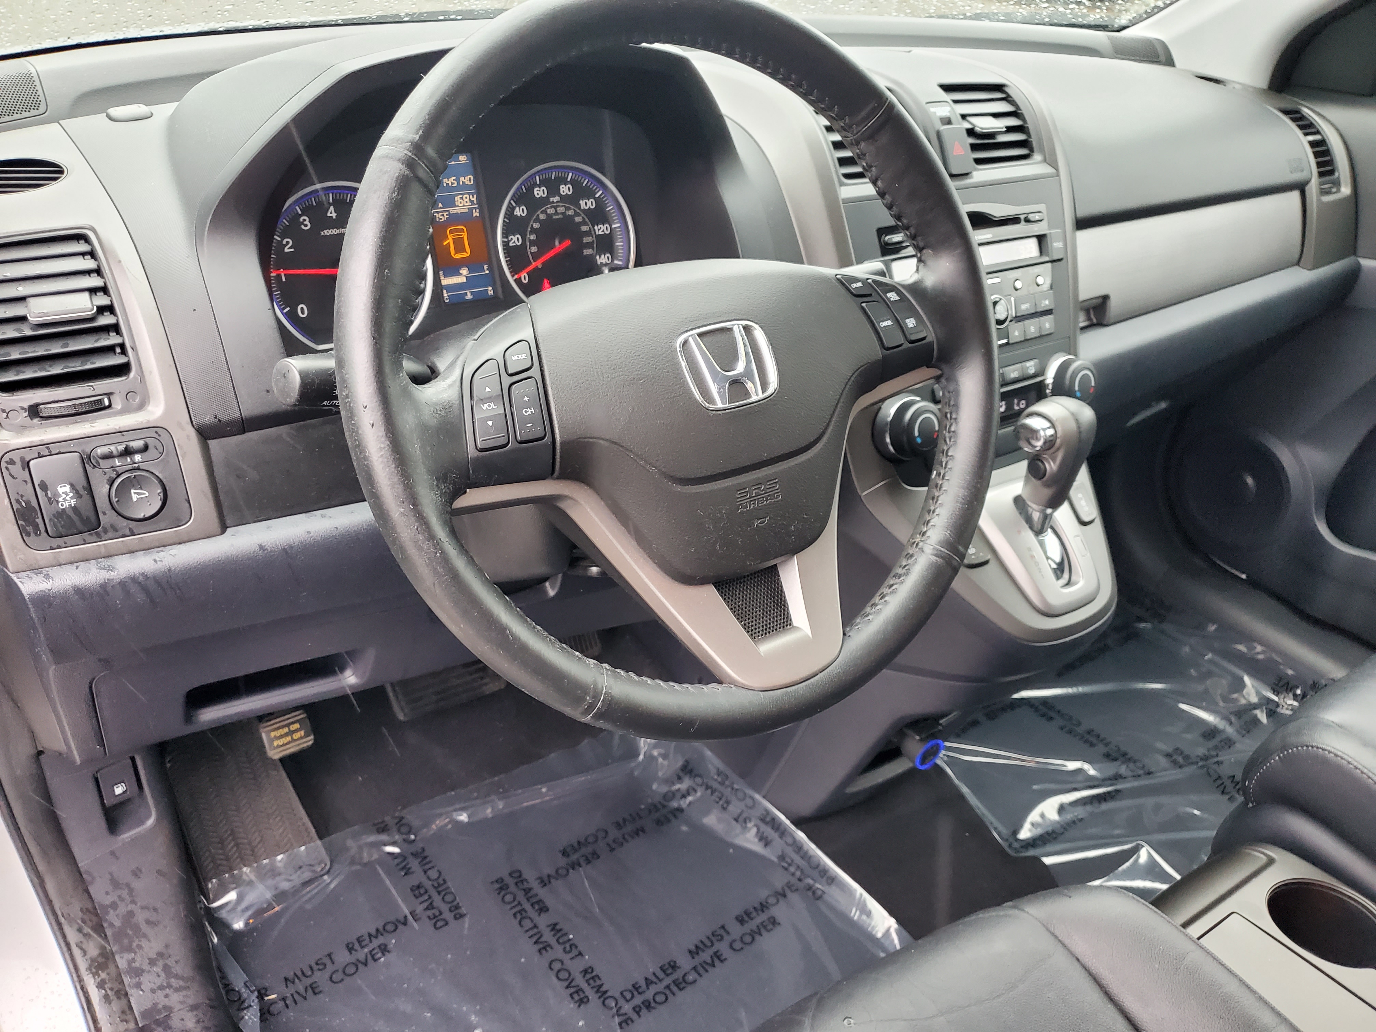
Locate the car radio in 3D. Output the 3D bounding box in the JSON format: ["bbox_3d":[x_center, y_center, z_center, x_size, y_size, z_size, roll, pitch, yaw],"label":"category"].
[{"bbox_3d":[0.226,-0.190,0.855,0.218,0.120,0.035,-17,13,-29],"label":"car radio"}]

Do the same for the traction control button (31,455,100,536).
[{"bbox_3d":[-0.338,-0.012,0.563,0.025,0.042,0.012,-14,15,-25],"label":"traction control button"}]

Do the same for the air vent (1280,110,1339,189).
[{"bbox_3d":[0.719,-0.425,1.197,0.068,0.098,0.030,-18,0,-32],"label":"air vent"}]

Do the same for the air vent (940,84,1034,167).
[{"bbox_3d":[0.250,-0.330,0.878,0.080,0.070,0.030,-17,2,-29],"label":"air vent"}]

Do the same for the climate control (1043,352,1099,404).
[{"bbox_3d":[0.333,-0.115,0.902,0.053,0.053,0.029,-17,14,-29],"label":"climate control"}]

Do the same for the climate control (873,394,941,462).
[{"bbox_3d":[0.176,-0.068,0.810,0.054,0.054,0.029,-17,14,-29],"label":"climate control"}]

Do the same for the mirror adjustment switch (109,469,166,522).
[{"bbox_3d":[-0.306,-0.013,0.578,0.028,0.028,0.012,-14,15,-25],"label":"mirror adjustment switch"}]

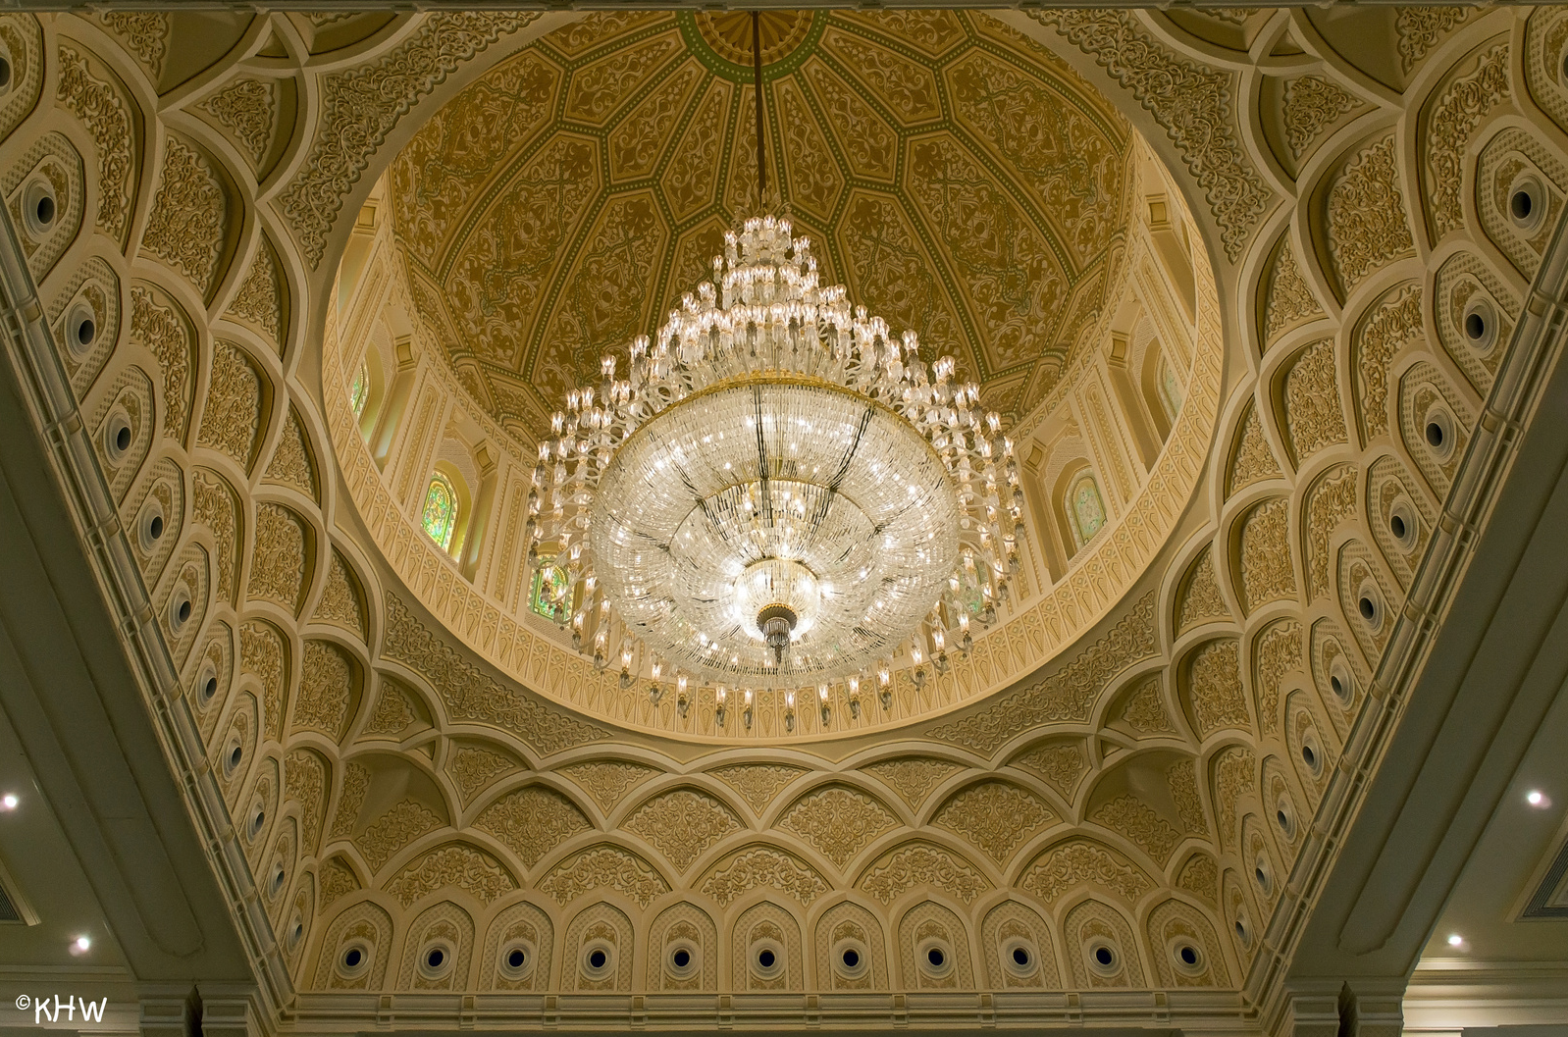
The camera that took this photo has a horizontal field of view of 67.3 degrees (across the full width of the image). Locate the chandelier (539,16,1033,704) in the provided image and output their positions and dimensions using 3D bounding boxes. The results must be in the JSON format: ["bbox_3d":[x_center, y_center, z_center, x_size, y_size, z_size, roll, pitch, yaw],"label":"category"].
[{"bbox_3d":[-0.140,-2.300,16.200,5.300,12.200,5.300,-1,-54,-1],"label":"chandelier"}]

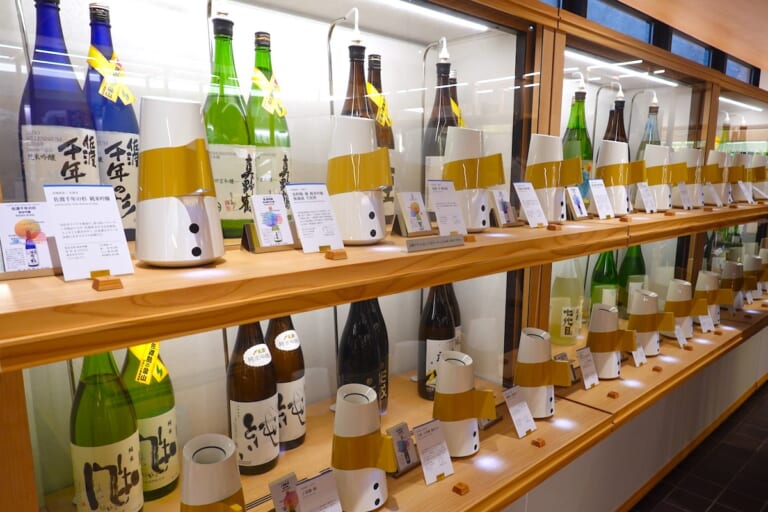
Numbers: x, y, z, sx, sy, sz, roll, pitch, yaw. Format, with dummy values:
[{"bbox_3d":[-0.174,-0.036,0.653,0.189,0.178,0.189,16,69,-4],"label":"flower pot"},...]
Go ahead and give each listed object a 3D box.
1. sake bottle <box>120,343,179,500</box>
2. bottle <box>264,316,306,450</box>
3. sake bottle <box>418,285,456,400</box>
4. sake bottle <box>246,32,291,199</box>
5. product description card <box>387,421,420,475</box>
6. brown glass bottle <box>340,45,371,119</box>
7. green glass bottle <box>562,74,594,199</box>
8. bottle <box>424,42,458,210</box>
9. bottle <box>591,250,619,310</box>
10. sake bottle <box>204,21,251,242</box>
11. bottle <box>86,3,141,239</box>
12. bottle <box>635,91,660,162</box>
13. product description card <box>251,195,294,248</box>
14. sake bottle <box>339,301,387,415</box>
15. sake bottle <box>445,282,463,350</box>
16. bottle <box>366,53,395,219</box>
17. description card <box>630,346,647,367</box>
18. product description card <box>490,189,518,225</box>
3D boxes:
[{"bbox_3d":[-0.478,0.282,1.033,0.105,0.402,0.105,-8,12,-40],"label":"sake bottle"},{"bbox_3d":[-0.243,0.253,1.217,0.105,0.402,0.105,-8,12,-40],"label":"bottle"},{"bbox_3d":[0.148,0.190,1.435,0.105,0.405,0.105,0,9,0],"label":"sake bottle"},{"bbox_3d":[-0.252,-0.258,1.093,0.105,0.405,0.105,-8,12,-40],"label":"sake bottle"},{"bbox_3d":[0.040,0.406,1.083,0.054,0.089,0.007,-8,-12,-41],"label":"product description card"},{"bbox_3d":[-0.061,-0.275,1.199,0.105,0.405,0.105,-8,12,-40],"label":"brown glass bottle"},{"bbox_3d":[0.667,-0.376,1.765,0.105,0.420,0.105,-8,12,-40],"label":"green glass bottle"},{"bbox_3d":[0.154,-0.307,1.330,0.105,0.420,0.105,0,9,0],"label":"bottle"},{"bbox_3d":[0.913,0.111,2.114,0.105,0.405,0.105,-8,12,-40],"label":"bottle"},{"bbox_3d":[-0.306,-0.244,1.001,0.105,0.407,0.105,-8,12,-40],"label":"sake bottle"},{"bbox_3d":[-0.486,-0.230,0.904,0.105,0.402,0.105,-8,12,-40],"label":"bottle"},{"bbox_3d":[1.157,-0.449,2.228,0.105,0.430,0.105,-8,12,-40],"label":"bottle"},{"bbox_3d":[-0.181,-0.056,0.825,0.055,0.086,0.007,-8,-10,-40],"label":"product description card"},{"bbox_3d":[-0.057,0.240,1.293,0.105,0.405,0.105,-8,12,-40],"label":"sake bottle"},{"bbox_3d":[0.178,0.175,1.538,0.105,0.402,0.105,-8,12,-40],"label":"sake bottle"},{"bbox_3d":[-0.024,-0.290,1.281,0.105,0.402,0.105,0,9,0],"label":"bottle"},{"bbox_3d":[0.828,0.305,1.682,0.072,0.110,0.004,-8,-12,-40],"label":"description card"},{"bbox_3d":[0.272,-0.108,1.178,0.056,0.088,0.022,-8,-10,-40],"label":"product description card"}]

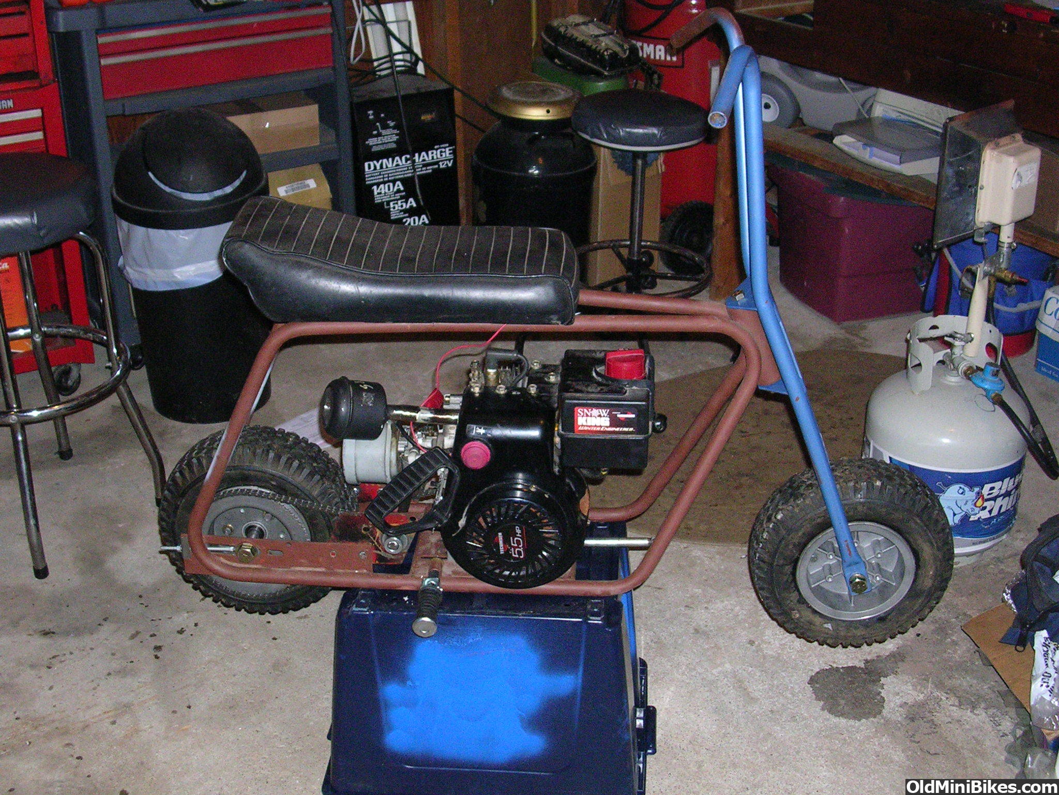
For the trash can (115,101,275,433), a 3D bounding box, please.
[{"bbox_3d":[-0.800,-0.329,3.394,0.365,0.728,0.365,-1,25,0],"label":"trash can"}]

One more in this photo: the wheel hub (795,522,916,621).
[{"bbox_3d":[0.496,0.247,2.167,0.182,0.182,0.090,1,25,4],"label":"wheel hub"}]

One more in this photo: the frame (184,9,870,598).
[{"bbox_3d":[-0.008,-0.118,2.042,1.040,0.830,0.520,1,25,4],"label":"frame"}]

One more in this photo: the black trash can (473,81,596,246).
[{"bbox_3d":[0.018,-0.523,3.880,0.335,0.650,0.335,-1,25,0],"label":"black trash can"}]

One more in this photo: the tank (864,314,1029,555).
[{"bbox_3d":[0.820,0.082,2.787,0.312,0.458,0.312,-15,29,-28],"label":"tank"}]

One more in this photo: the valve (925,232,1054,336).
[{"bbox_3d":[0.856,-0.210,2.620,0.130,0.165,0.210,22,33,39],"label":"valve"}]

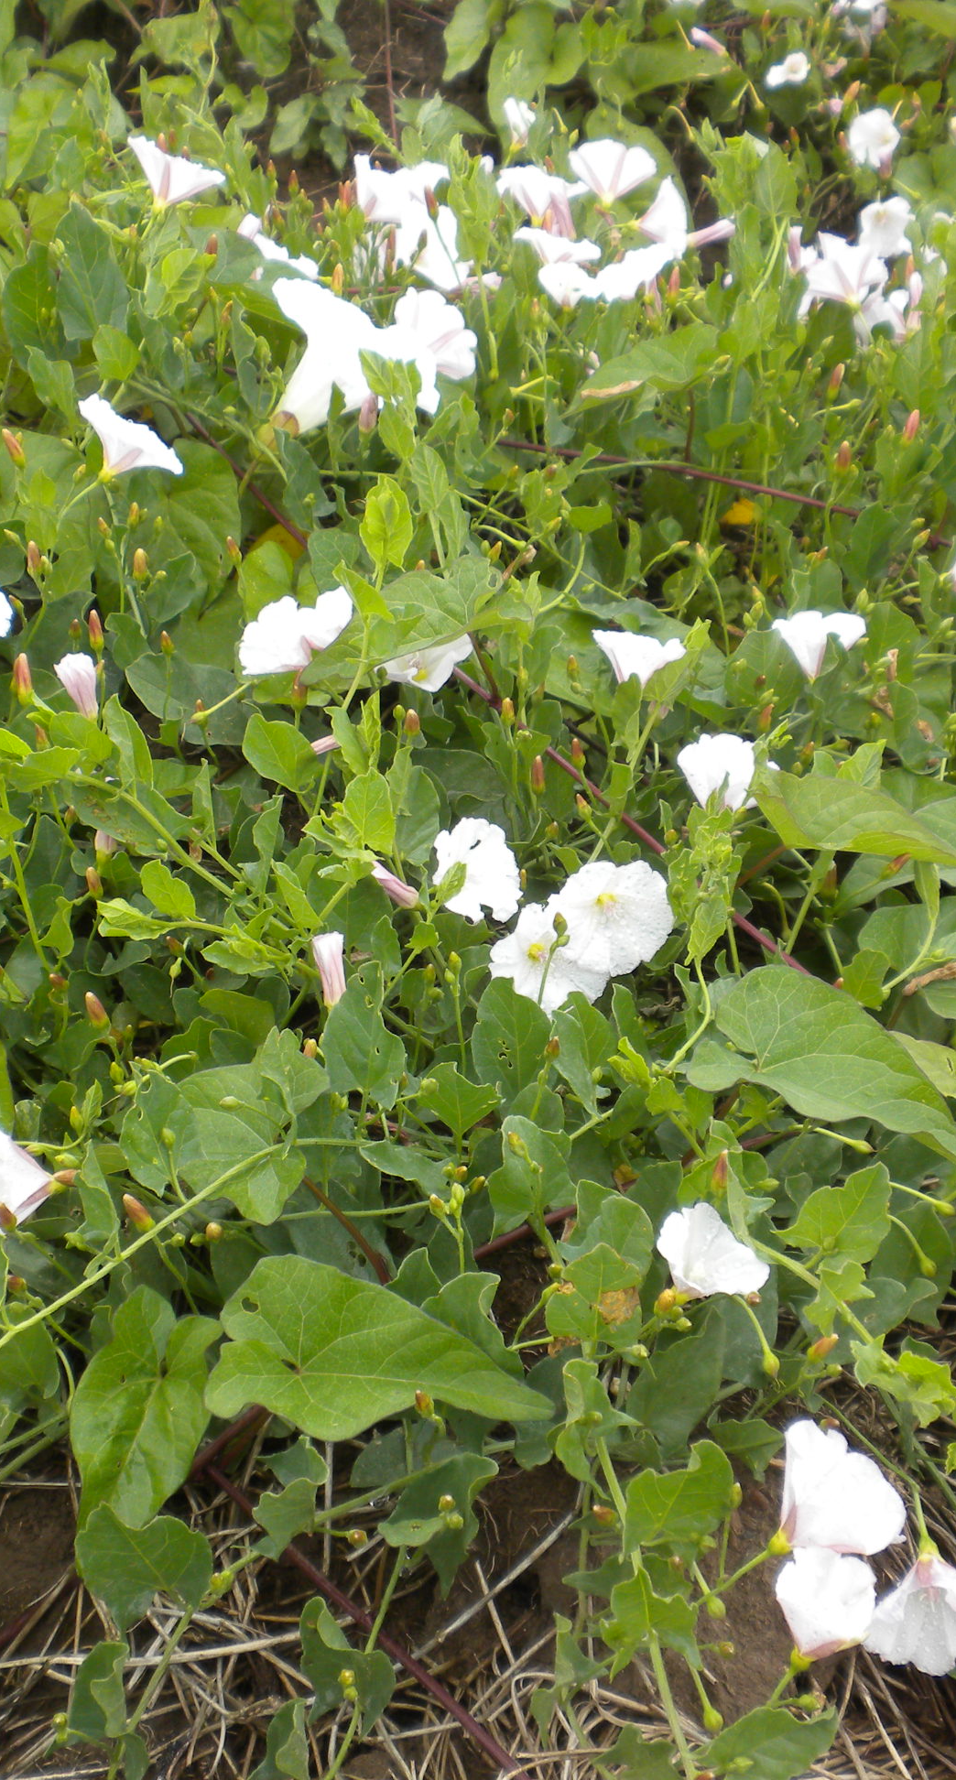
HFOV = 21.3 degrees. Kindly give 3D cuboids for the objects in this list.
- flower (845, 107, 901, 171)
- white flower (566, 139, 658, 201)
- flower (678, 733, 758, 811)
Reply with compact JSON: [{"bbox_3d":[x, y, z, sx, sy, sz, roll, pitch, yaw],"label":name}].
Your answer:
[{"bbox_3d":[0.182,-0.344,1.164,0.027,0.027,0.018,27,27,26],"label":"flower"},{"bbox_3d":[0.046,-0.245,0.870,0.031,0.018,0.031,2,3,2],"label":"white flower"},{"bbox_3d":[0.061,-0.029,0.630,0.022,0.018,0.022,-13,21,0],"label":"flower"}]

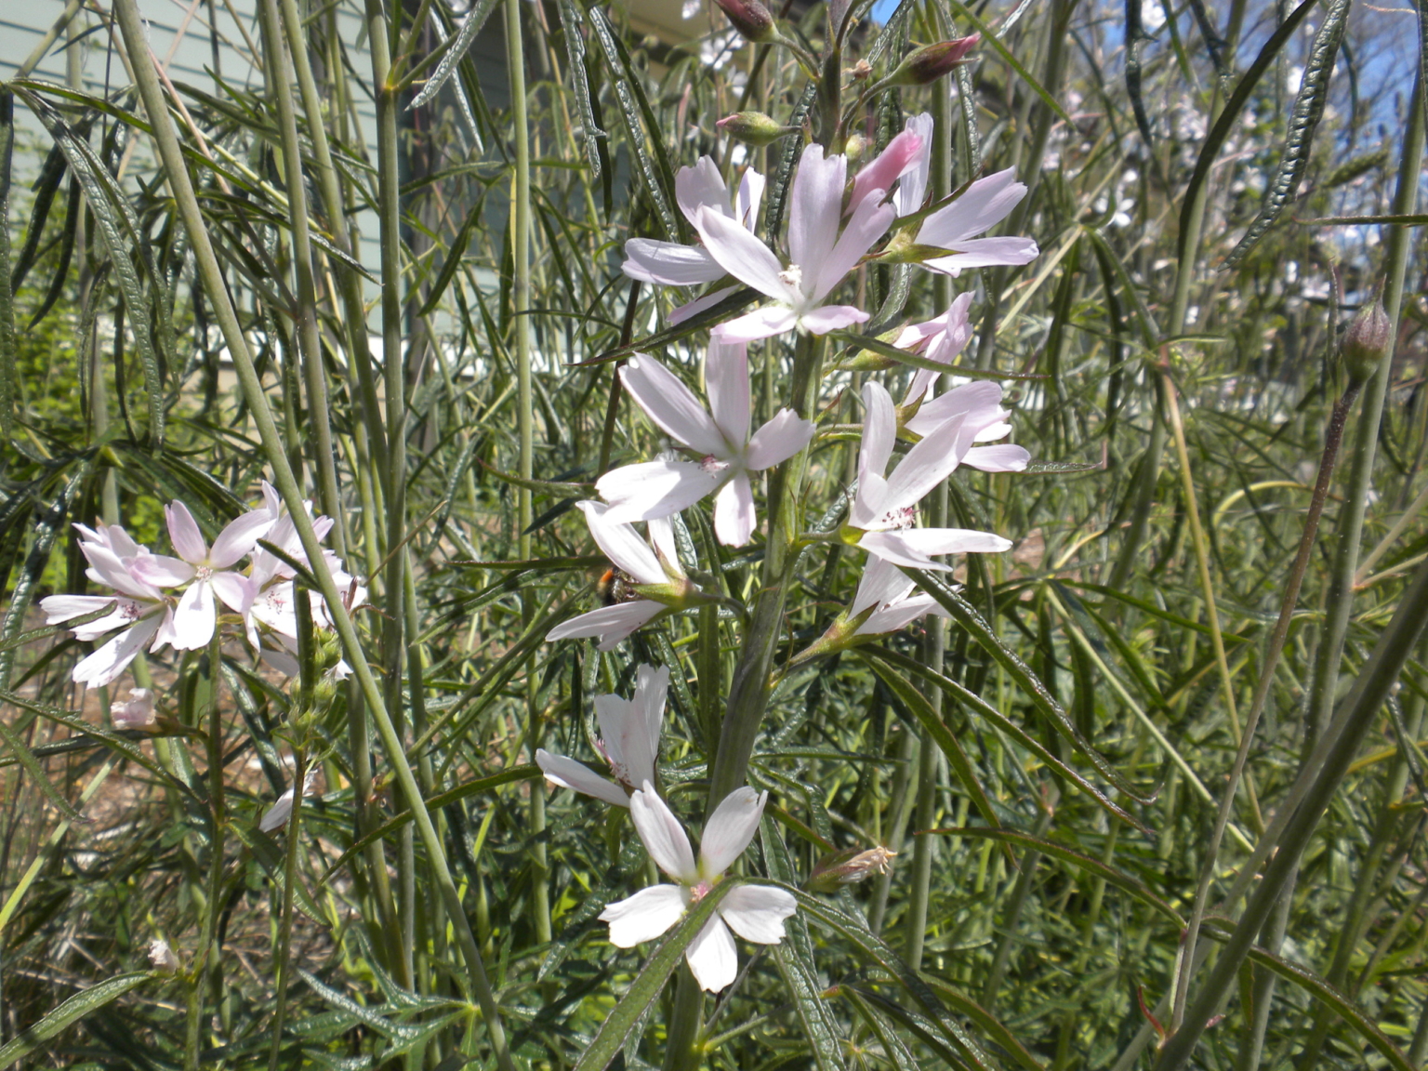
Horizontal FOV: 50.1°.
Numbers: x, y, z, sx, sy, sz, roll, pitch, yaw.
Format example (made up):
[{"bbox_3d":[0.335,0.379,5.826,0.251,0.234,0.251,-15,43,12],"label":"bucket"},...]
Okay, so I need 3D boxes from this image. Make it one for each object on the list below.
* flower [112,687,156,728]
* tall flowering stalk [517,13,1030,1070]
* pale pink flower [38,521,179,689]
[{"bbox_3d":[-0.182,0.054,0.480,0.013,0.012,0.013,-3,3,-24],"label":"flower"},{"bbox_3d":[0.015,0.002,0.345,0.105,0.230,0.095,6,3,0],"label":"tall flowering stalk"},{"bbox_3d":[-0.190,0.022,0.480,0.032,0.048,0.047,-12,7,-25],"label":"pale pink flower"}]

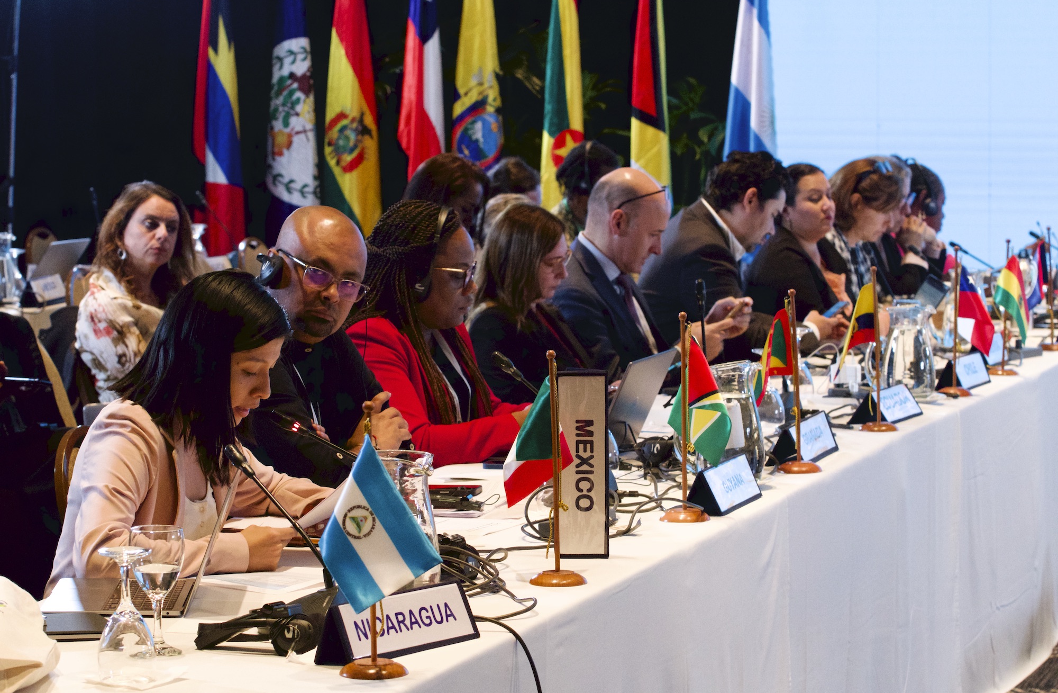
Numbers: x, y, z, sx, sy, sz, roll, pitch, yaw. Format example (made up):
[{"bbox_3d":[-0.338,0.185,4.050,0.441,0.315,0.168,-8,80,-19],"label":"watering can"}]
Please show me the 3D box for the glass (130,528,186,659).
[{"bbox_3d":[-0.524,0.343,4.960,0.076,0.176,0.076,-1,4,0],"label":"glass"}]

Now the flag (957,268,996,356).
[{"bbox_3d":[1.092,-0.084,8.606,0.093,0.216,0.070,0,4,0],"label":"flag"}]

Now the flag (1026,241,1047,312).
[{"bbox_3d":[1.451,-0.201,10.091,0.061,0.203,0.070,2,5,17],"label":"flag"}]

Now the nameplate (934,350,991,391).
[{"bbox_3d":[1.133,0.064,9.163,0.080,0.077,0.298,1,5,20],"label":"nameplate"}]

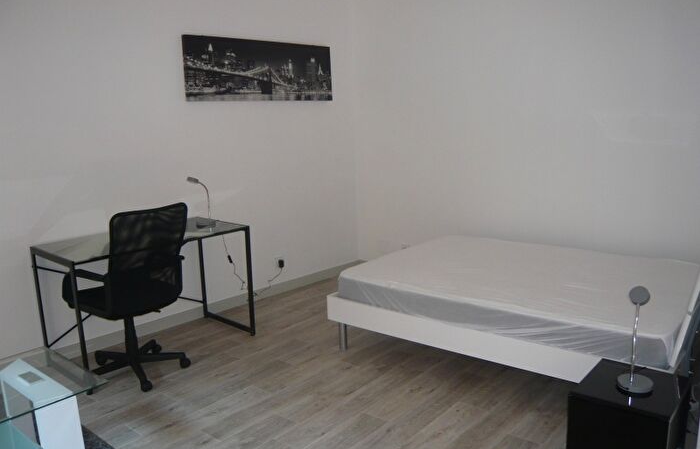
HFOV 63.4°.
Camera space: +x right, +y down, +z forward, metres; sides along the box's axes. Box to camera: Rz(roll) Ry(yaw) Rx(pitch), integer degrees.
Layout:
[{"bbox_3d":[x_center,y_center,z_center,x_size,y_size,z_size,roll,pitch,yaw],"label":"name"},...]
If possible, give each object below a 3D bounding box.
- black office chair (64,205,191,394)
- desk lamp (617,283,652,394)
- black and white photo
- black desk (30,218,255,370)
[{"bbox_3d":[-1.287,0.389,3.297,0.643,0.995,0.593,8,14,39],"label":"black office chair"},{"bbox_3d":[1.088,0.436,2.130,0.133,0.374,0.149,8,14,40],"label":"desk lamp"},{"bbox_3d":[-0.656,-1.191,4.417,0.026,0.445,1.425,9,15,43],"label":"black and white photo"},{"bbox_3d":[-1.261,0.451,3.607,0.593,0.754,1.141,8,15,41],"label":"black desk"}]

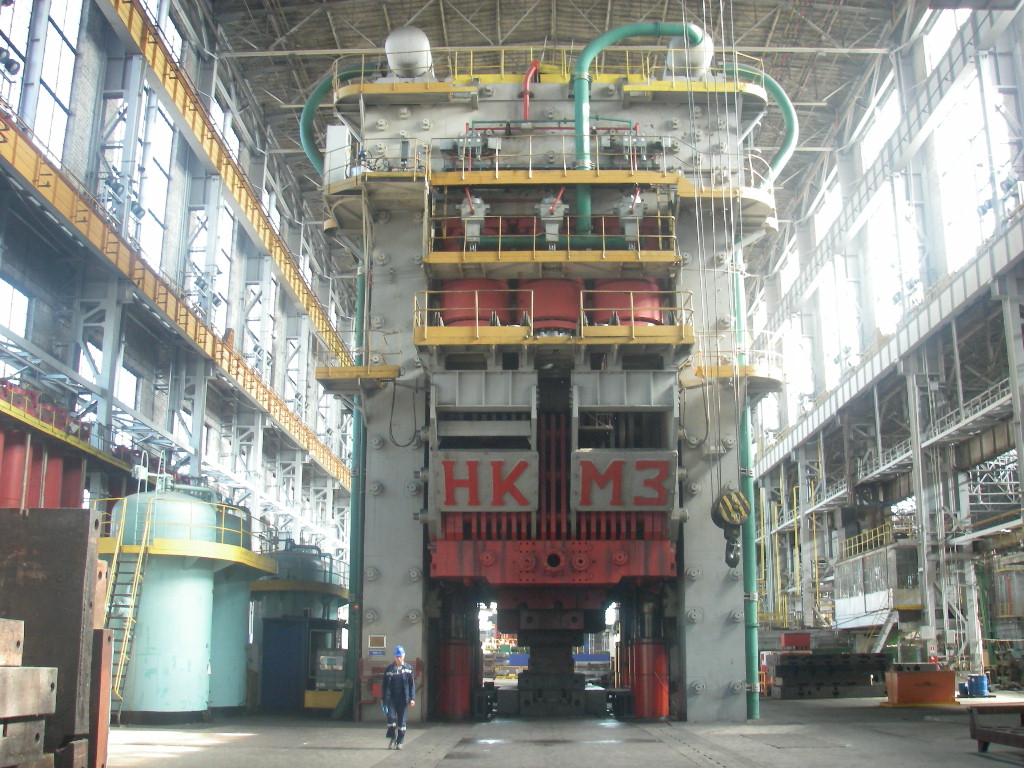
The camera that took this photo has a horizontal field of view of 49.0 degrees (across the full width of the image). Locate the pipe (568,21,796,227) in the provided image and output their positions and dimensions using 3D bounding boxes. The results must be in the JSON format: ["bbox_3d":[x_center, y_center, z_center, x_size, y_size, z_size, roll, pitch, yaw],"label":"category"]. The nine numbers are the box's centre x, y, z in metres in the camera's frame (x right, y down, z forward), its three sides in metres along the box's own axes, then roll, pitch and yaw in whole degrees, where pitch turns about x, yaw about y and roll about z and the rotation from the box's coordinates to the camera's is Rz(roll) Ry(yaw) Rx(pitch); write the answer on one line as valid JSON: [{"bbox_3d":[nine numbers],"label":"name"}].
[{"bbox_3d":[5.335,-7.817,34.545,6.884,7.000,1.900,0,-14,1],"label":"pipe"}]

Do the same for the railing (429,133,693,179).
[{"bbox_3d":[1.393,-6.488,32.655,7.549,1.376,0.600,0,-14,1],"label":"railing"}]

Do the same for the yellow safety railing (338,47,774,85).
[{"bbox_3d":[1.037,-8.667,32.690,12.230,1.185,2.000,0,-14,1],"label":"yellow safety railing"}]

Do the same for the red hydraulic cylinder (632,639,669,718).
[{"bbox_3d":[3.674,7.778,29.896,0.960,2.130,0.960,0,-14,1],"label":"red hydraulic cylinder"}]

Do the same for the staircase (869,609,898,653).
[{"bbox_3d":[17.221,12.716,53.188,2.250,4.107,0.900,0,-14,1],"label":"staircase"}]

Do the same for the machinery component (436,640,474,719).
[{"bbox_3d":[-1.473,7.788,29.739,0.928,1.995,0.928,0,-14,1],"label":"machinery component"}]

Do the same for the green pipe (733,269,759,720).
[{"bbox_3d":[6.236,2.663,29.890,0.310,12.095,0.310,0,-14,1],"label":"green pipe"}]

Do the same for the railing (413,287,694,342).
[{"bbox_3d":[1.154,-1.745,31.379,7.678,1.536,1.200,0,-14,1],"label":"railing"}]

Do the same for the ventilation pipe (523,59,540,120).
[{"bbox_3d":[0.548,-8.464,32.394,0.490,1.899,0.500,0,-14,1],"label":"ventilation pipe"}]

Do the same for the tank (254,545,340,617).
[{"bbox_3d":[-8.777,9.770,46.006,3.482,6.205,3.482,0,-14,1],"label":"tank"}]

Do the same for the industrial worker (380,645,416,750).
[{"bbox_3d":[-2.038,5.621,20.191,0.612,1.783,0.500,0,-14,1],"label":"industrial worker"}]

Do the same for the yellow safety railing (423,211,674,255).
[{"bbox_3d":[1.152,-4.158,32.133,7.035,1.192,0.700,0,-14,1],"label":"yellow safety railing"}]

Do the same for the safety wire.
[{"bbox_3d":[-2.887,0.805,29.916,0.800,1.850,0.250,0,-14,1],"label":"safety wire"}]

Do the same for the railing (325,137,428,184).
[{"bbox_3d":[-3.919,-6.430,33.379,3.087,1.493,1.000,0,-14,1],"label":"railing"}]

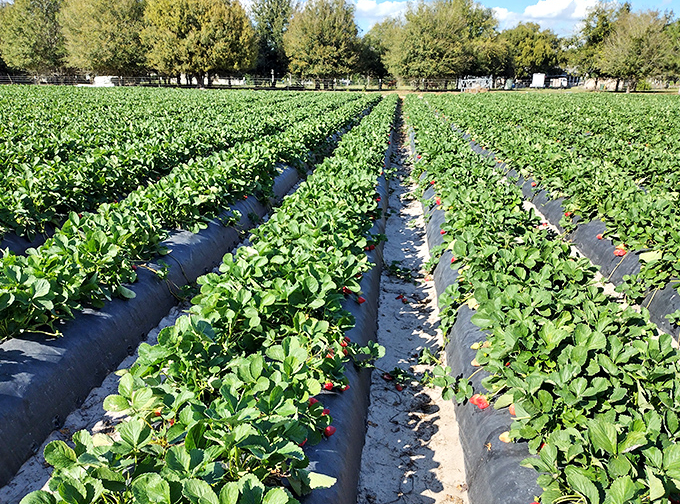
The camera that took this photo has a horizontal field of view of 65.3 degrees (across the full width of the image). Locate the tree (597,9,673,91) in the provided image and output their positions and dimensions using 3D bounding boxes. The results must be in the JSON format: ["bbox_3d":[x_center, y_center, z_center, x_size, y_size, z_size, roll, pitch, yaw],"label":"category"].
[{"bbox_3d":[31.240,-21.150,56.080,7.820,8.200,7.590,10,20,26],"label":"tree"}]

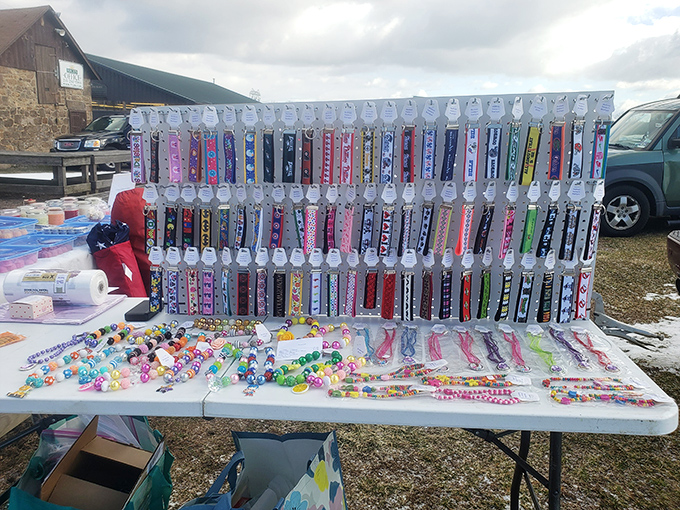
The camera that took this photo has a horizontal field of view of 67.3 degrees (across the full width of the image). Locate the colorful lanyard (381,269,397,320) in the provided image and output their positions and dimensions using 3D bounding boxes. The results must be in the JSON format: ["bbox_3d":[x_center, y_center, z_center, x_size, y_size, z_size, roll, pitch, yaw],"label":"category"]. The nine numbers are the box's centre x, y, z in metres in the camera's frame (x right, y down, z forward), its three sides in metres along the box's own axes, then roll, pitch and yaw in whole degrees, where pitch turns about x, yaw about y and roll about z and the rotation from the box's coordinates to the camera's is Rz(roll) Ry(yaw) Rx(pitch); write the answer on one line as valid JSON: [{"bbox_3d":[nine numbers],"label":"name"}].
[{"bbox_3d":[0.137,0.112,1.427,0.034,0.143,0.014,2,13,4],"label":"colorful lanyard"}]

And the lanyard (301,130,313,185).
[{"bbox_3d":[-0.085,-0.255,1.333,0.034,0.143,0.012,4,15,9],"label":"lanyard"}]

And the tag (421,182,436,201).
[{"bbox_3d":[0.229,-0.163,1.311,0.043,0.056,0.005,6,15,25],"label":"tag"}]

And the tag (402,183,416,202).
[{"bbox_3d":[0.181,-0.162,1.336,0.043,0.052,0.003,-5,14,-20],"label":"tag"}]

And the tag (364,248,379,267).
[{"bbox_3d":[0.086,0.007,1.385,0.043,0.056,0.005,0,14,5],"label":"tag"}]

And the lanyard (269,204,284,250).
[{"bbox_3d":[-0.171,-0.076,1.383,0.032,0.122,0.015,5,15,6],"label":"lanyard"}]

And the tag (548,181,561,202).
[{"bbox_3d":[0.534,-0.158,1.272,0.043,0.057,0.005,-8,15,-22],"label":"tag"}]

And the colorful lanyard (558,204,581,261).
[{"bbox_3d":[0.582,-0.056,1.292,0.033,0.144,0.012,6,15,15],"label":"colorful lanyard"}]

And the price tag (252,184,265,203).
[{"bbox_3d":[-0.217,-0.163,1.366,0.044,0.049,0.004,12,17,31],"label":"price tag"}]

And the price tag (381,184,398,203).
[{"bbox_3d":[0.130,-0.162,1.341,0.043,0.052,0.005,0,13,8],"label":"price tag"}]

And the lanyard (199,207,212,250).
[{"bbox_3d":[-0.376,-0.071,1.431,0.034,0.131,0.012,1,13,7],"label":"lanyard"}]

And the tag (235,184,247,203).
[{"bbox_3d":[-0.269,-0.168,1.393,0.043,0.051,0.005,10,18,34],"label":"tag"}]

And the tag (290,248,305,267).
[{"bbox_3d":[-0.120,0.008,1.431,0.043,0.053,0.005,2,14,2],"label":"tag"}]

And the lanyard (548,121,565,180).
[{"bbox_3d":[0.519,-0.249,1.225,0.031,0.140,0.015,2,15,15],"label":"lanyard"}]

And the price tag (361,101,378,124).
[{"bbox_3d":[0.074,-0.351,1.272,0.043,0.058,0.005,0,14,5],"label":"price tag"}]

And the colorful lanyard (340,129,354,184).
[{"bbox_3d":[0.019,-0.253,1.321,0.034,0.141,0.012,3,15,3],"label":"colorful lanyard"}]

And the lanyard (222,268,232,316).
[{"bbox_3d":[-0.324,0.107,1.473,0.032,0.141,0.012,10,17,33],"label":"lanyard"}]

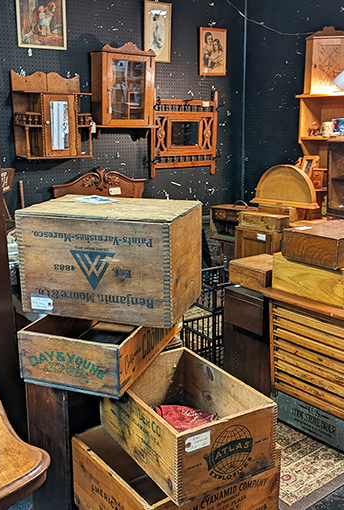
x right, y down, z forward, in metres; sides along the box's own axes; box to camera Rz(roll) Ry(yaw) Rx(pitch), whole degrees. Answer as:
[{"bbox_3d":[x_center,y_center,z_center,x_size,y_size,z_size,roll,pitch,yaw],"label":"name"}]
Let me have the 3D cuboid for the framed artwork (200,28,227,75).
[{"bbox_3d":[0.343,-1.690,4.430,0.297,0.375,0.020,-11,17,-36],"label":"framed artwork"}]

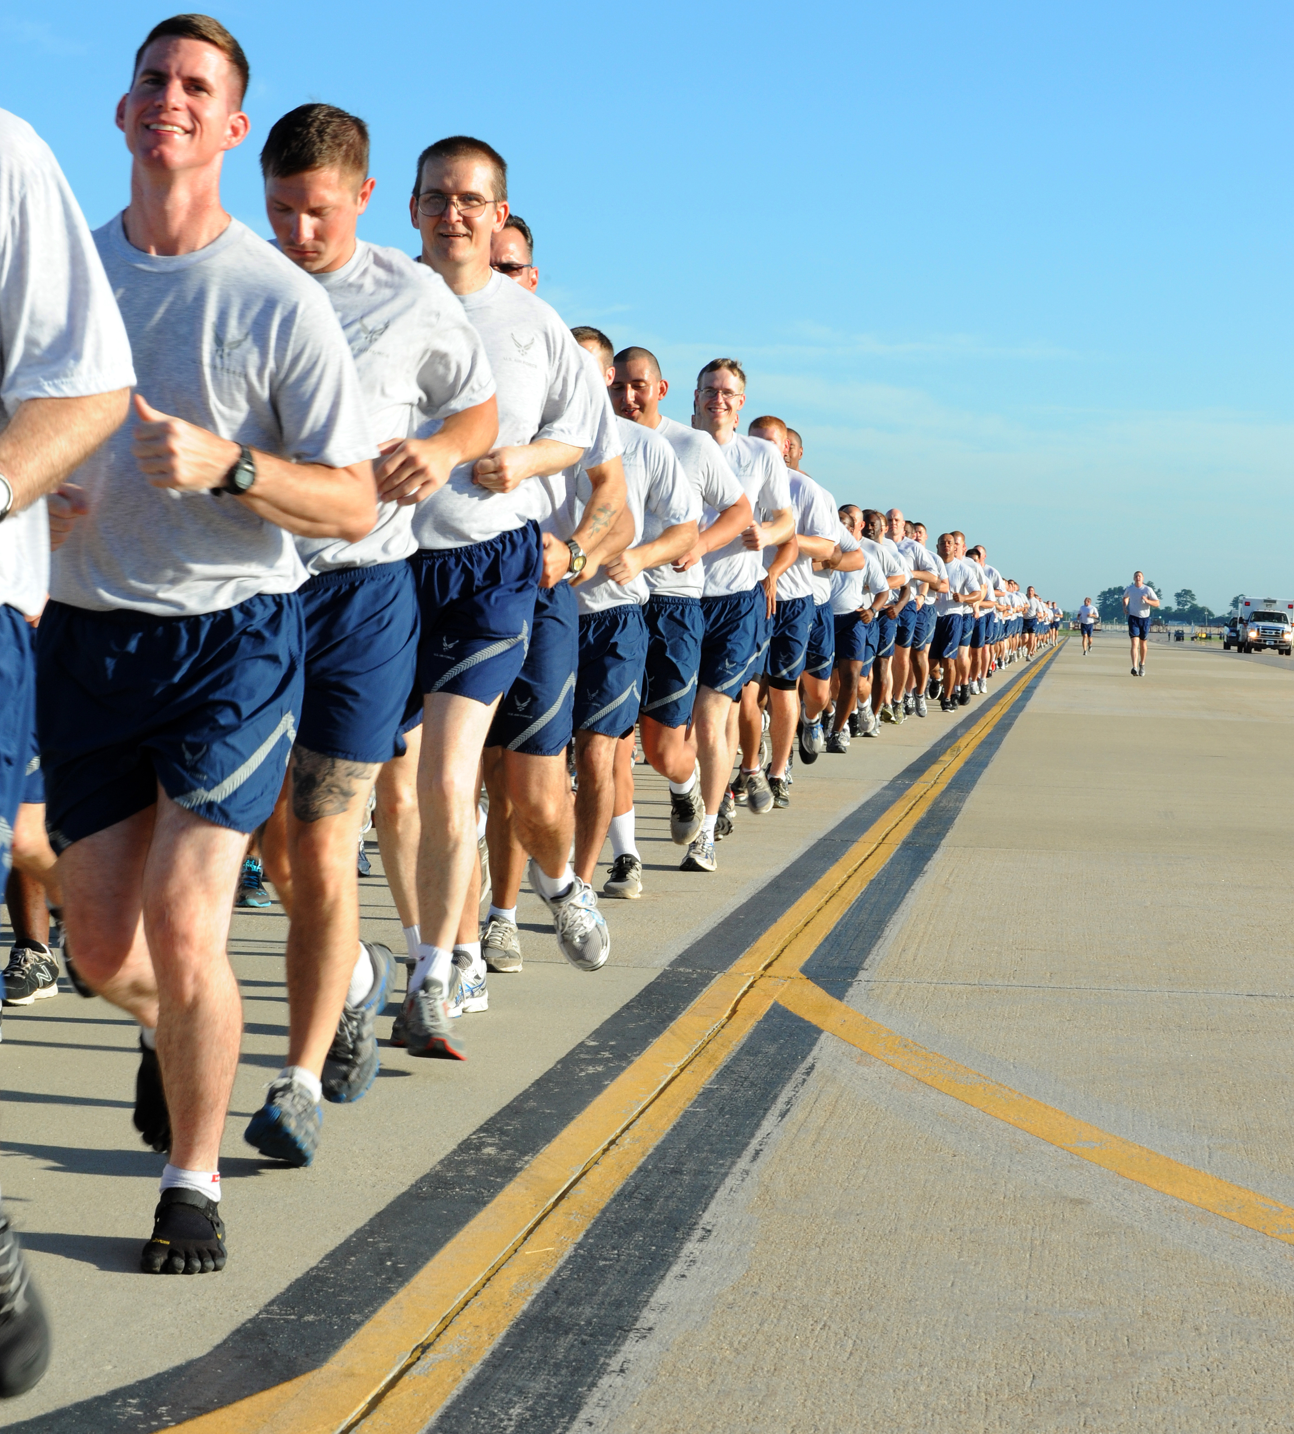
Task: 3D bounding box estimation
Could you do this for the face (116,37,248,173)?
[{"bbox_3d":[-0.643,-0.849,5.230,0.185,0.195,0.150,8,-6,6],"label":"face"}]

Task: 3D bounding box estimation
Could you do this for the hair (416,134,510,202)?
[{"bbox_3d":[-0.341,-0.989,6.900,0.170,0.155,0.200,1,2,1],"label":"hair"}]

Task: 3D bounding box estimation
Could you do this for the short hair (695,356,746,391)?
[{"bbox_3d":[0.262,-1.214,13.450,0.165,0.140,0.195,2,2,8],"label":"short hair"}]

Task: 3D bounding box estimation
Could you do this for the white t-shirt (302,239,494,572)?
[{"bbox_3d":[-0.529,-0.514,6.220,0.510,0.560,0.310,2,2,10],"label":"white t-shirt"}]

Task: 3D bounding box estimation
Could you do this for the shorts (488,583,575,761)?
[{"bbox_3d":[-0.344,-0.117,8.680,0.370,0.405,0.310,1,1,5],"label":"shorts"}]

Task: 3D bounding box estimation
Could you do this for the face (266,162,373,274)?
[{"bbox_3d":[-0.531,-0.806,6.100,0.165,0.185,0.145,1,19,9],"label":"face"}]

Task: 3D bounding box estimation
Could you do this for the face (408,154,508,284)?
[{"bbox_3d":[-0.355,-0.950,7.150,0.175,0.230,0.170,1,1,2],"label":"face"}]

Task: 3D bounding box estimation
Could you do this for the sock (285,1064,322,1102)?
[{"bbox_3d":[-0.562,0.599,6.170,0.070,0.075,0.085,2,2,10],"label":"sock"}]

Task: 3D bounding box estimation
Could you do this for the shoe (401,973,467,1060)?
[{"bbox_3d":[-0.403,0.569,7.130,0.110,0.130,0.300,1,1,-2],"label":"shoe"}]

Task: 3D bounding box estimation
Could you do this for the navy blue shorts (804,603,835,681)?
[{"bbox_3d":[0.712,-0.365,17.800,0.380,0.380,0.300,2,2,6],"label":"navy blue shorts"}]

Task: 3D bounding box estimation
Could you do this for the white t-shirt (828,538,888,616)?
[{"bbox_3d":[1.414,-0.945,25.400,0.470,0.550,0.310,1,1,6],"label":"white t-shirt"}]

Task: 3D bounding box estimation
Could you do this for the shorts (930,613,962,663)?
[{"bbox_3d":[2.937,-0.768,37.100,0.340,0.470,0.320,2,2,6],"label":"shorts"}]

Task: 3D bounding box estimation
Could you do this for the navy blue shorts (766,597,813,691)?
[{"bbox_3d":[0.571,-0.338,17.000,0.370,0.410,0.300,2,2,6],"label":"navy blue shorts"}]

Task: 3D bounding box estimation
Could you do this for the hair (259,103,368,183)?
[{"bbox_3d":[-0.525,-0.898,5.980,0.170,0.150,0.200,2,14,14],"label":"hair"}]

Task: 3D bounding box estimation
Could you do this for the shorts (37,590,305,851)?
[{"bbox_3d":[-0.661,0.001,5.250,0.380,0.380,0.310,2,2,6],"label":"shorts"}]

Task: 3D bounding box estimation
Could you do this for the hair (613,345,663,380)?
[{"bbox_3d":[-0.032,-1.119,12.050,0.165,0.135,0.190,1,11,12],"label":"hair"}]

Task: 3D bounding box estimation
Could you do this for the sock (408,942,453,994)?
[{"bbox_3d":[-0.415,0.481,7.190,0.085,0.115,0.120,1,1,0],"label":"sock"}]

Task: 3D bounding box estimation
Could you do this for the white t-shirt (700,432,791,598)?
[{"bbox_3d":[0.251,-0.722,13.450,0.510,0.580,0.310,2,2,8],"label":"white t-shirt"}]

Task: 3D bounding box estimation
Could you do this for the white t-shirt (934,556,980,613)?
[{"bbox_3d":[2.956,-1.262,36.500,0.510,0.610,0.310,2,2,6],"label":"white t-shirt"}]

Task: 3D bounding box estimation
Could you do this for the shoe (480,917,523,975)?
[{"bbox_3d":[-0.337,0.531,8.770,0.105,0.120,0.295,1,1,-2],"label":"shoe"}]

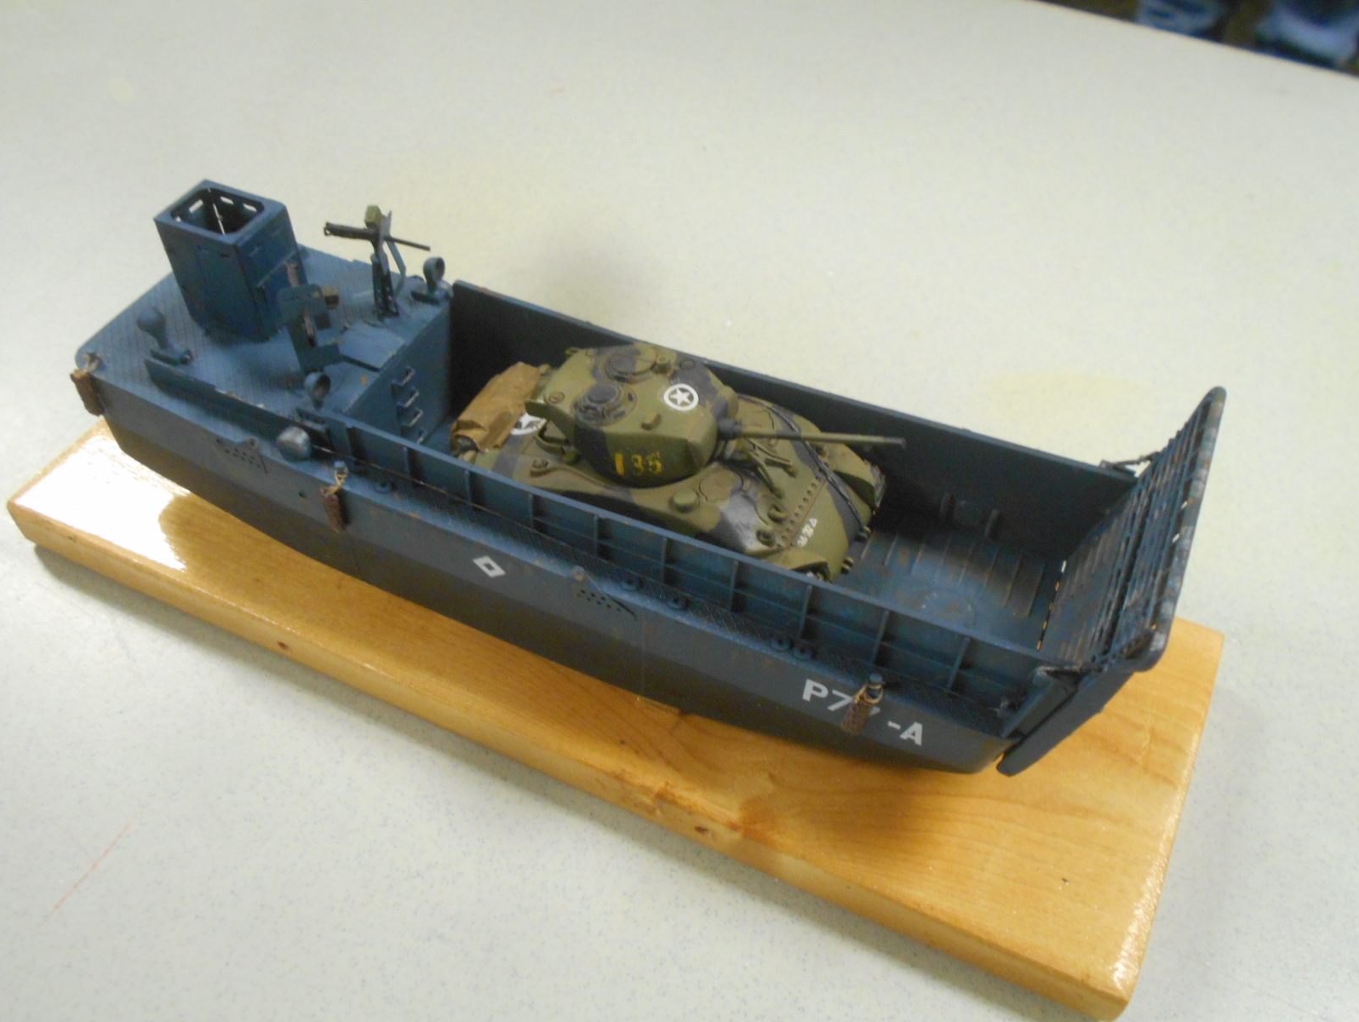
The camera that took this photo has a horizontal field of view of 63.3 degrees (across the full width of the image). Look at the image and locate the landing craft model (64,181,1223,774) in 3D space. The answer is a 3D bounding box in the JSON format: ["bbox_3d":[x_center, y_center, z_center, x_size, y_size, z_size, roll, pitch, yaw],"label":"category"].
[{"bbox_3d":[-0.019,-0.013,0.212,0.210,0.063,0.060,18,52,17],"label":"landing craft model"}]

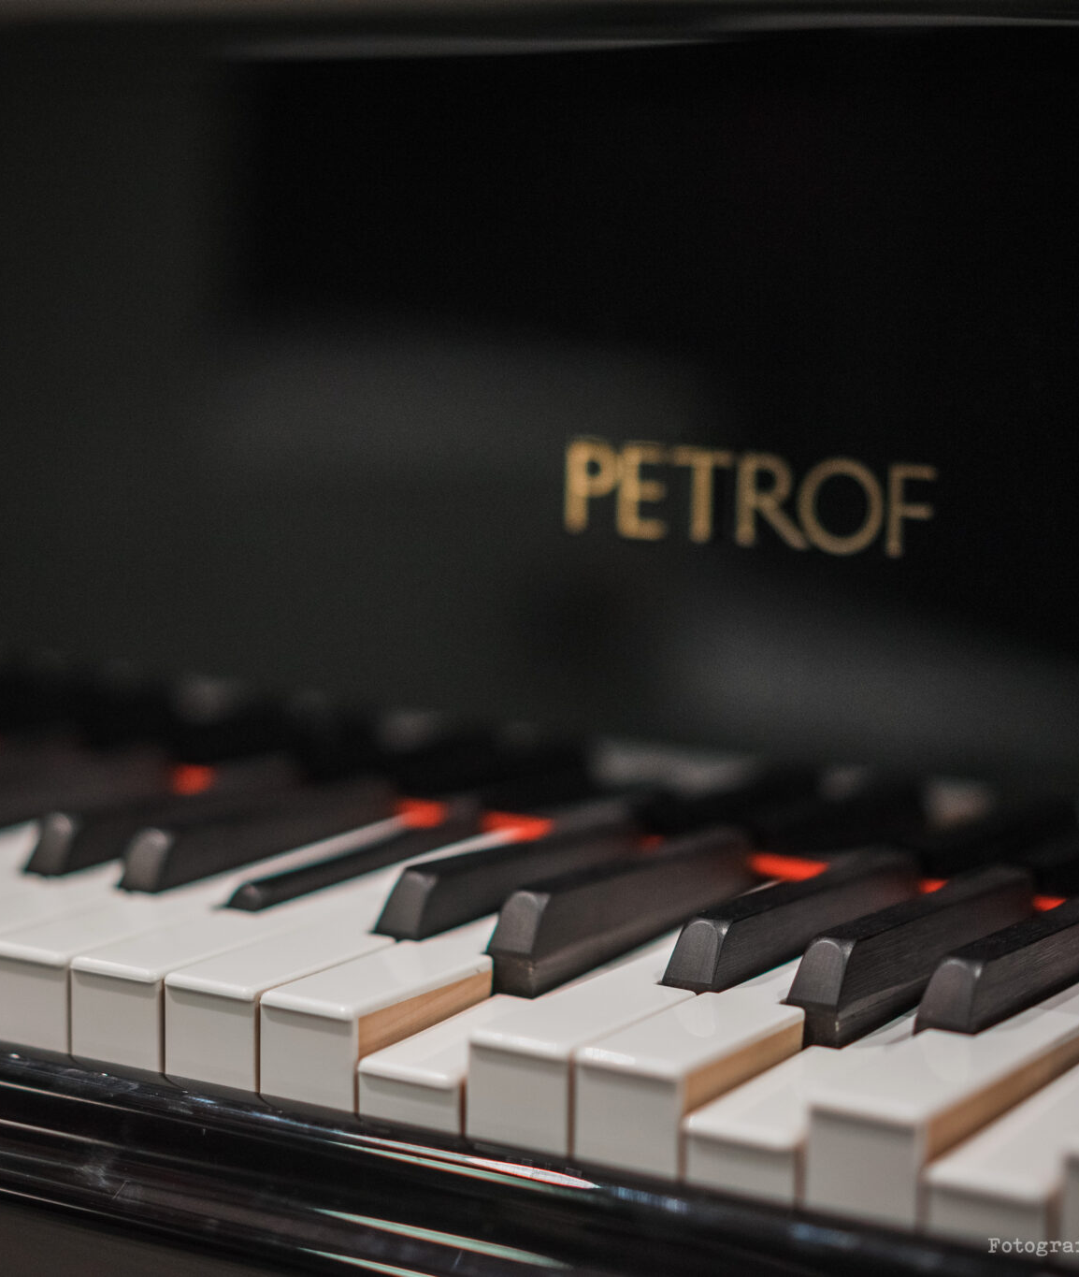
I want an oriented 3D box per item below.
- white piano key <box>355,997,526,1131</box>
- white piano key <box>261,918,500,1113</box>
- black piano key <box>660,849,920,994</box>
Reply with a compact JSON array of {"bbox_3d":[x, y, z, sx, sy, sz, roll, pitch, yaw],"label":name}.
[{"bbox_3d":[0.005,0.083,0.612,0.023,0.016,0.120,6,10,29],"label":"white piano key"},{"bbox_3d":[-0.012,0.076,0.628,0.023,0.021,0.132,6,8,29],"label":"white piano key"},{"bbox_3d":[0.056,0.061,0.635,0.012,0.013,0.103,6,8,29],"label":"black piano key"}]

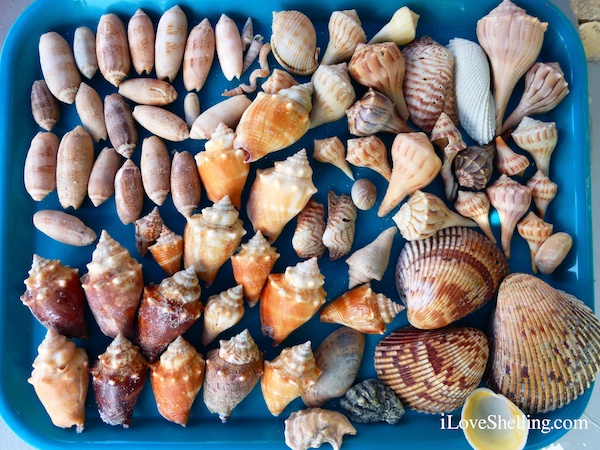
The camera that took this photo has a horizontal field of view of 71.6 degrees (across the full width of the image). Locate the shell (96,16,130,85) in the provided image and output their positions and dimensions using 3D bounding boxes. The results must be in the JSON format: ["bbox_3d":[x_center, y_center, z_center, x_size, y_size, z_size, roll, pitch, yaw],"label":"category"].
[{"bbox_3d":[-0.144,-0.135,0.321,0.024,0.021,0.059,-9,87,0],"label":"shell"}]

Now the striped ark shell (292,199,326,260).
[{"bbox_3d":[0.007,0.003,0.317,0.024,0.016,0.045,3,88,0],"label":"striped ark shell"}]

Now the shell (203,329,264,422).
[{"bbox_3d":[-0.048,0.111,0.307,0.041,0.033,0.070,13,88,1],"label":"shell"}]

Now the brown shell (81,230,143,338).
[{"bbox_3d":[-0.137,0.043,0.306,0.043,0.034,0.079,-7,88,0],"label":"brown shell"}]

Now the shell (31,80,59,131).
[{"bbox_3d":[-0.195,-0.092,0.318,0.016,0.015,0.040,-18,88,-1],"label":"shell"}]

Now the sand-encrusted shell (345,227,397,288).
[{"bbox_3d":[0.055,0.024,0.313,0.030,0.022,0.057,33,88,1],"label":"sand-encrusted shell"}]

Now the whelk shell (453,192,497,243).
[{"bbox_3d":[0.136,-0.008,0.311,0.025,0.021,0.049,-34,88,-2],"label":"whelk shell"}]

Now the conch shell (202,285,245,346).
[{"bbox_3d":[-0.060,0.068,0.319,0.029,0.022,0.054,29,88,0],"label":"conch shell"}]

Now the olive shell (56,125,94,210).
[{"bbox_3d":[-0.171,-0.044,0.318,0.027,0.025,0.063,3,88,0],"label":"olive shell"}]

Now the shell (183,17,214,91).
[{"bbox_3d":[-0.078,-0.131,0.322,0.022,0.020,0.060,10,87,1],"label":"shell"}]

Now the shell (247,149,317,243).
[{"bbox_3d":[-0.013,-0.023,0.309,0.047,0.035,0.076,21,88,1],"label":"shell"}]

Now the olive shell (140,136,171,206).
[{"bbox_3d":[-0.112,-0.042,0.324,0.022,0.020,0.055,-6,88,-1],"label":"olive shell"}]

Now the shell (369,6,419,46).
[{"bbox_3d":[0.072,-0.148,0.317,0.046,0.024,0.027,-25,87,-1],"label":"shell"}]

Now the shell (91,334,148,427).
[{"bbox_3d":[-0.134,0.116,0.310,0.042,0.033,0.069,-3,88,-1],"label":"shell"}]

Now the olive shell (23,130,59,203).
[{"bbox_3d":[-0.196,-0.045,0.317,0.024,0.022,0.054,6,87,0],"label":"olive shell"}]

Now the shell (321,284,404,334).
[{"bbox_3d":[0.047,0.063,0.308,0.063,0.029,0.037,-3,87,0],"label":"shell"}]

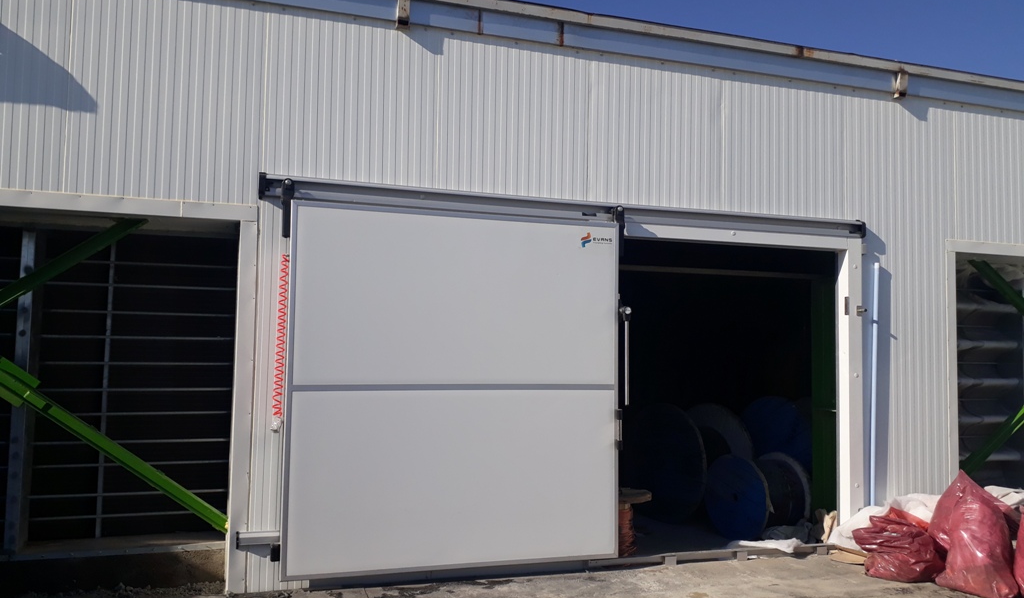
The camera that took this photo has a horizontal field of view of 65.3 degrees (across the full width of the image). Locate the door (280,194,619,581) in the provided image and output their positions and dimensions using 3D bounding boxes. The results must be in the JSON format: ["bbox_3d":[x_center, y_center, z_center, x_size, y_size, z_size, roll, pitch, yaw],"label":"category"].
[{"bbox_3d":[-0.340,0.595,5.369,2.269,2.356,0.110,2,-4,-18],"label":"door"}]

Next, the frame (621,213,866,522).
[{"bbox_3d":[1.719,0.671,6.151,2.330,2.520,0.160,2,-4,-18],"label":"frame"}]

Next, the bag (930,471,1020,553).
[{"bbox_3d":[3.421,1.615,5.822,0.440,0.740,0.500,2,-4,-18],"label":"bag"}]

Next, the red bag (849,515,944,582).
[{"bbox_3d":[2.827,1.774,5.788,0.470,0.400,0.500,2,-4,-18],"label":"red bag"}]

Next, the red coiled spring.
[{"bbox_3d":[-1.469,0.239,5.048,0.060,1.060,0.055,2,-4,-18],"label":"red coiled spring"}]

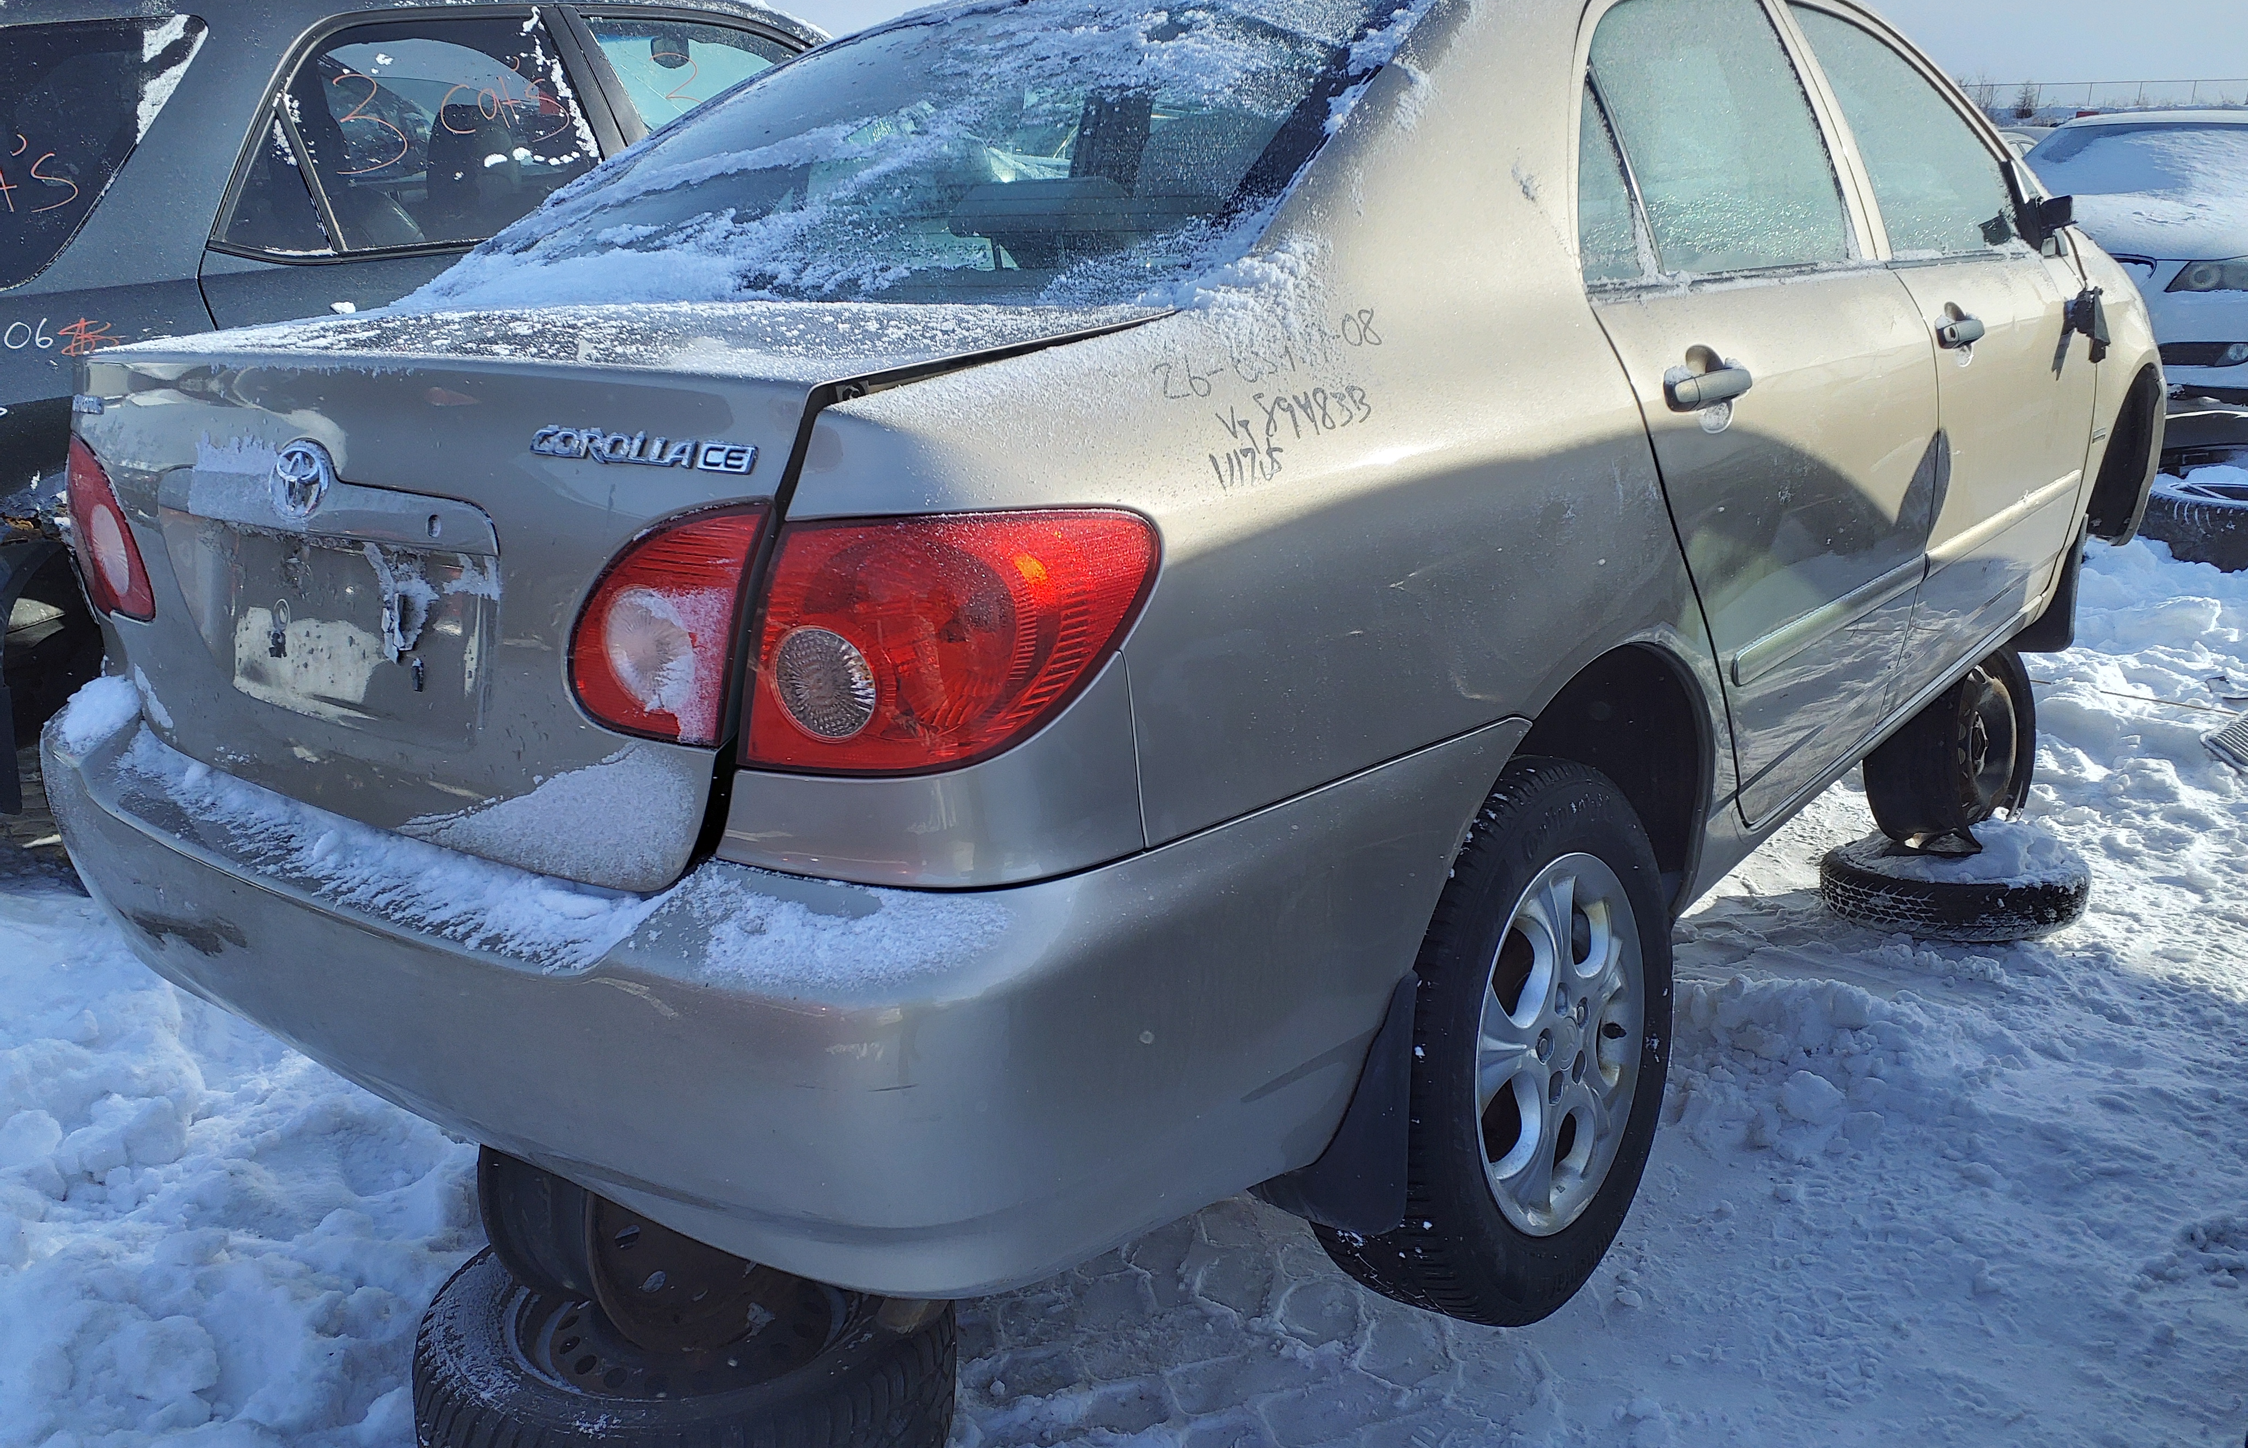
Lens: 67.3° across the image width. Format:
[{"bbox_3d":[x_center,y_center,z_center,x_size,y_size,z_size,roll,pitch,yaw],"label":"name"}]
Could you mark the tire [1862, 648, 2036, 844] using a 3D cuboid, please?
[{"bbox_3d":[1.693,0.026,3.459,0.185,0.435,0.435,-1,12,45],"label":"tire"}]

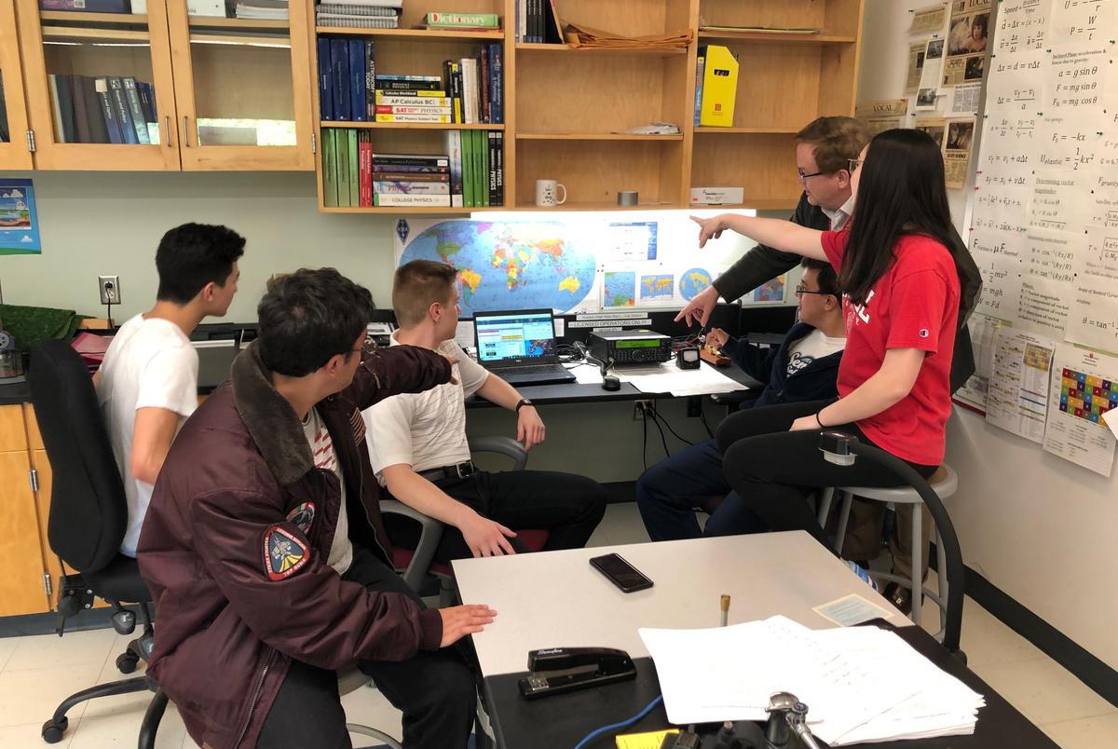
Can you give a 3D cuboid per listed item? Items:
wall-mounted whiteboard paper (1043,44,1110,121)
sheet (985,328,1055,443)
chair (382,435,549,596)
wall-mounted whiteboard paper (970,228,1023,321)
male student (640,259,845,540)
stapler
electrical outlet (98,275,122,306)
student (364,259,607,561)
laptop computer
[{"bbox_3d":[1.630,-0.927,2.857,0.010,0.207,0.270,-3,15,-12],"label":"wall-mounted whiteboard paper"},{"bbox_3d":[1.572,0.034,3.093,0.010,0.344,0.286,-3,15,-13],"label":"sheet"},{"bbox_3d":[-0.332,0.488,2.773,0.640,0.960,0.620,7,16,22],"label":"chair"},{"bbox_3d":[1.532,-0.354,3.194,0.010,0.319,0.268,-3,15,-13],"label":"wall-mounted whiteboard paper"},{"bbox_3d":[0.676,0.230,3.217,0.780,1.260,0.720,-8,17,-29],"label":"male student"},{"bbox_3d":[0.032,0.458,1.425,0.189,0.057,0.038,-5,16,-21],"label":"stapler"},{"bbox_3d":[-1.770,-0.331,3.567,0.072,0.114,0.012,-3,15,-12],"label":"electrical outlet"},{"bbox_3d":[-0.206,0.313,2.852,0.740,1.330,0.720,4,15,12],"label":"student"},{"bbox_3d":[-0.139,-0.109,3.605,0.340,0.226,0.339,-4,16,-16],"label":"laptop computer"}]

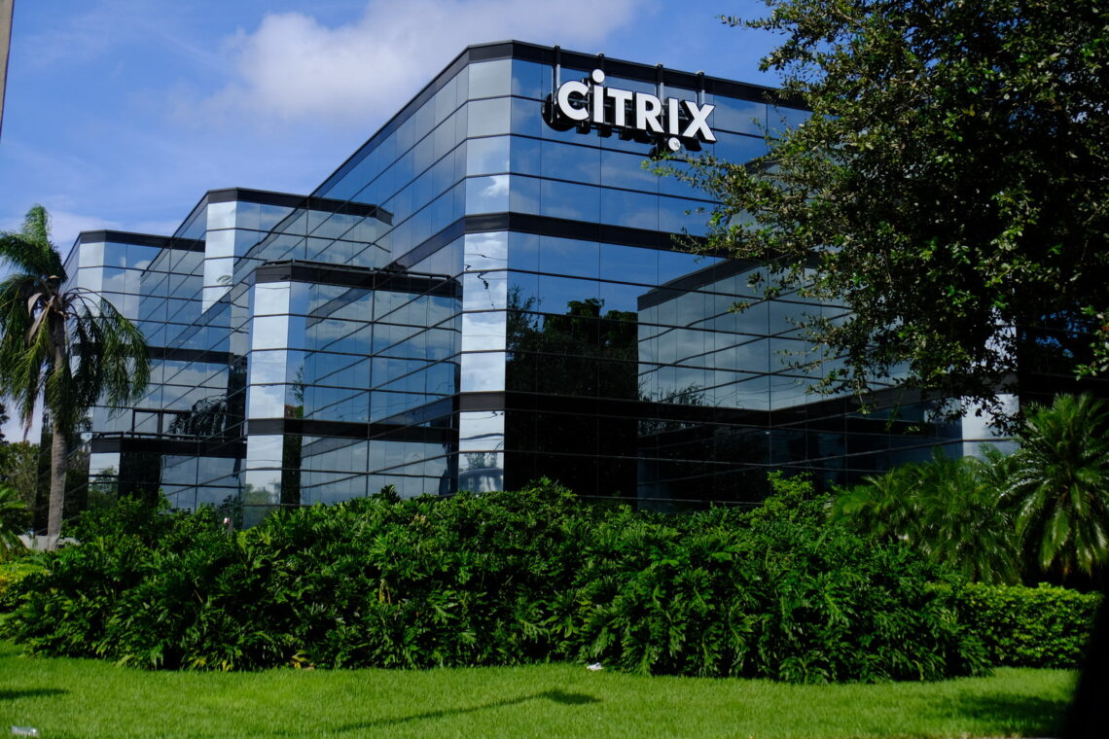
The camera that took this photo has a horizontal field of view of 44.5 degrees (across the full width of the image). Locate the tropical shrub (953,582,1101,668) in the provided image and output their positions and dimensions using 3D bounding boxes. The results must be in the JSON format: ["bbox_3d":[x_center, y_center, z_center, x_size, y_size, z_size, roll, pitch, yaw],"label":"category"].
[{"bbox_3d":[6.629,3.732,19.794,2.600,1.200,1.000,1,-9,0],"label":"tropical shrub"}]

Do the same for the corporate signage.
[{"bbox_3d":[1.931,-6.027,31.884,4.161,1.675,0.320,5,-9,-23],"label":"corporate signage"}]

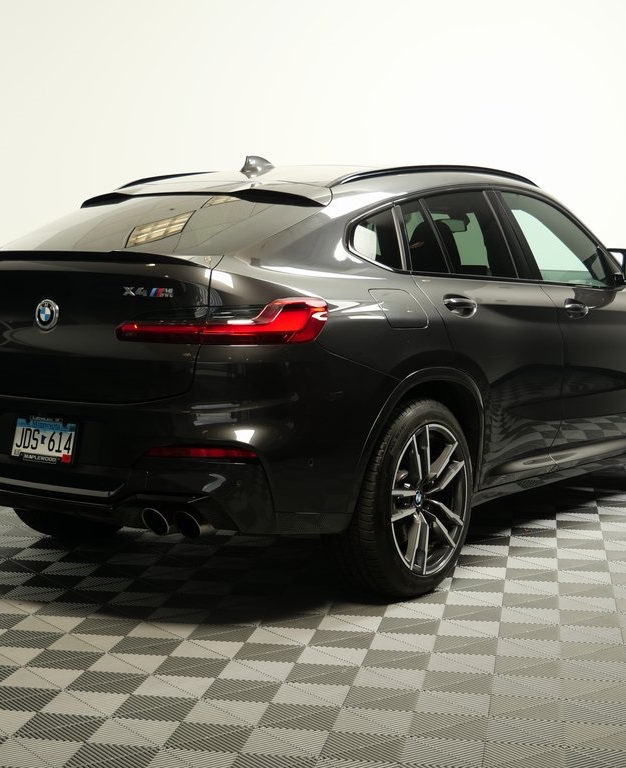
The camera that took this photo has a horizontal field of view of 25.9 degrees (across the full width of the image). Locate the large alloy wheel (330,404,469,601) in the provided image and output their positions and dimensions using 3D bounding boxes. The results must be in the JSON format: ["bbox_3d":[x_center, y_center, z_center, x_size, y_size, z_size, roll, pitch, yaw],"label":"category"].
[{"bbox_3d":[0.324,0.400,5.013,0.265,0.732,0.740,4,7,35],"label":"large alloy wheel"}]

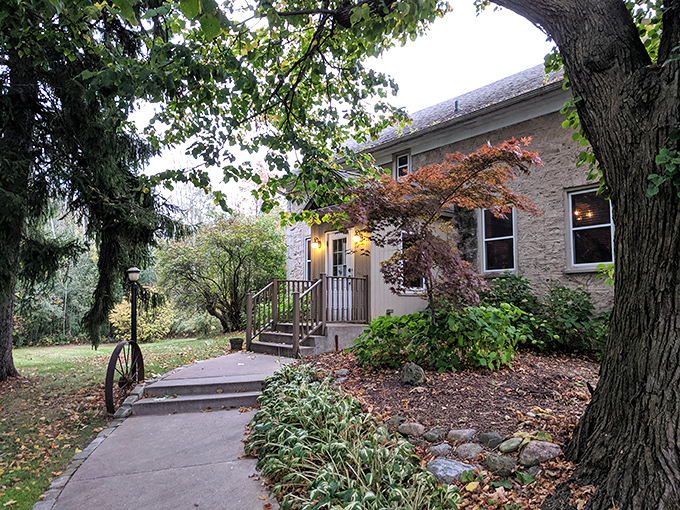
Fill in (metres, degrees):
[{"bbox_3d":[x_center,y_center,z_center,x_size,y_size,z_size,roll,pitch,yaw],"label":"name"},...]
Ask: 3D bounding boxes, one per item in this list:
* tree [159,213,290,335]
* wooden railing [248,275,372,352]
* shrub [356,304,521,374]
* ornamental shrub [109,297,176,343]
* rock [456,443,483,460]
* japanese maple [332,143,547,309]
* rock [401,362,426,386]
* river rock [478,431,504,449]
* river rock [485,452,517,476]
[{"bbox_3d":[-3.985,0.629,17.321,4.300,4.000,4.000,0,-5,0],"label":"tree"},{"bbox_3d":[-0.651,1.195,10.396,1.800,1.500,1.770,4,-7,-39],"label":"wooden railing"},{"bbox_3d":[1.646,1.274,8.366,2.750,1.000,1.750,0,-5,0],"label":"shrub"},{"bbox_3d":[-6.528,2.108,16.880,2.200,1.500,2.000,0,-5,0],"label":"ornamental shrub"},{"bbox_3d":[1.121,1.701,4.420,0.220,0.120,0.170,0,-5,0],"label":"rock"},{"bbox_3d":[1.695,-0.120,8.700,3.400,3.720,2.700,0,-5,0],"label":"japanese maple"},{"bbox_3d":[0.979,1.591,6.800,0.330,0.280,0.270,0,-5,0],"label":"rock"},{"bbox_3d":[1.379,1.680,4.650,0.240,0.130,0.180,0,-5,0],"label":"river rock"},{"bbox_3d":[1.320,1.723,4.200,0.260,0.150,0.200,0,-5,0],"label":"river rock"}]

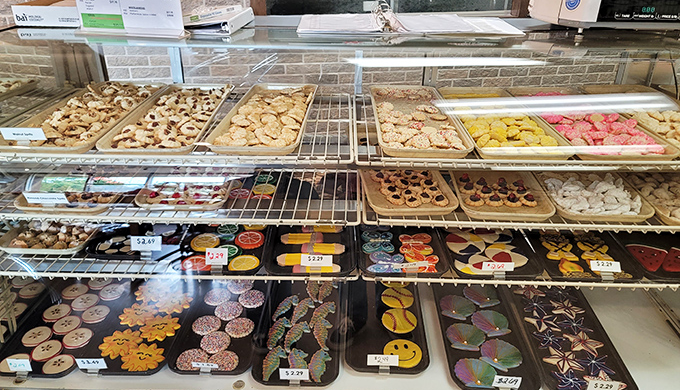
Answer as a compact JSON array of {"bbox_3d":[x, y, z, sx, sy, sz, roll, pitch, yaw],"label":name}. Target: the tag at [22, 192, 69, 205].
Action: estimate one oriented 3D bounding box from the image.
[{"bbox_3d":[-0.702,0.009,1.175,0.101,0.034,0.003,1,40,1],"label":"tag"}]

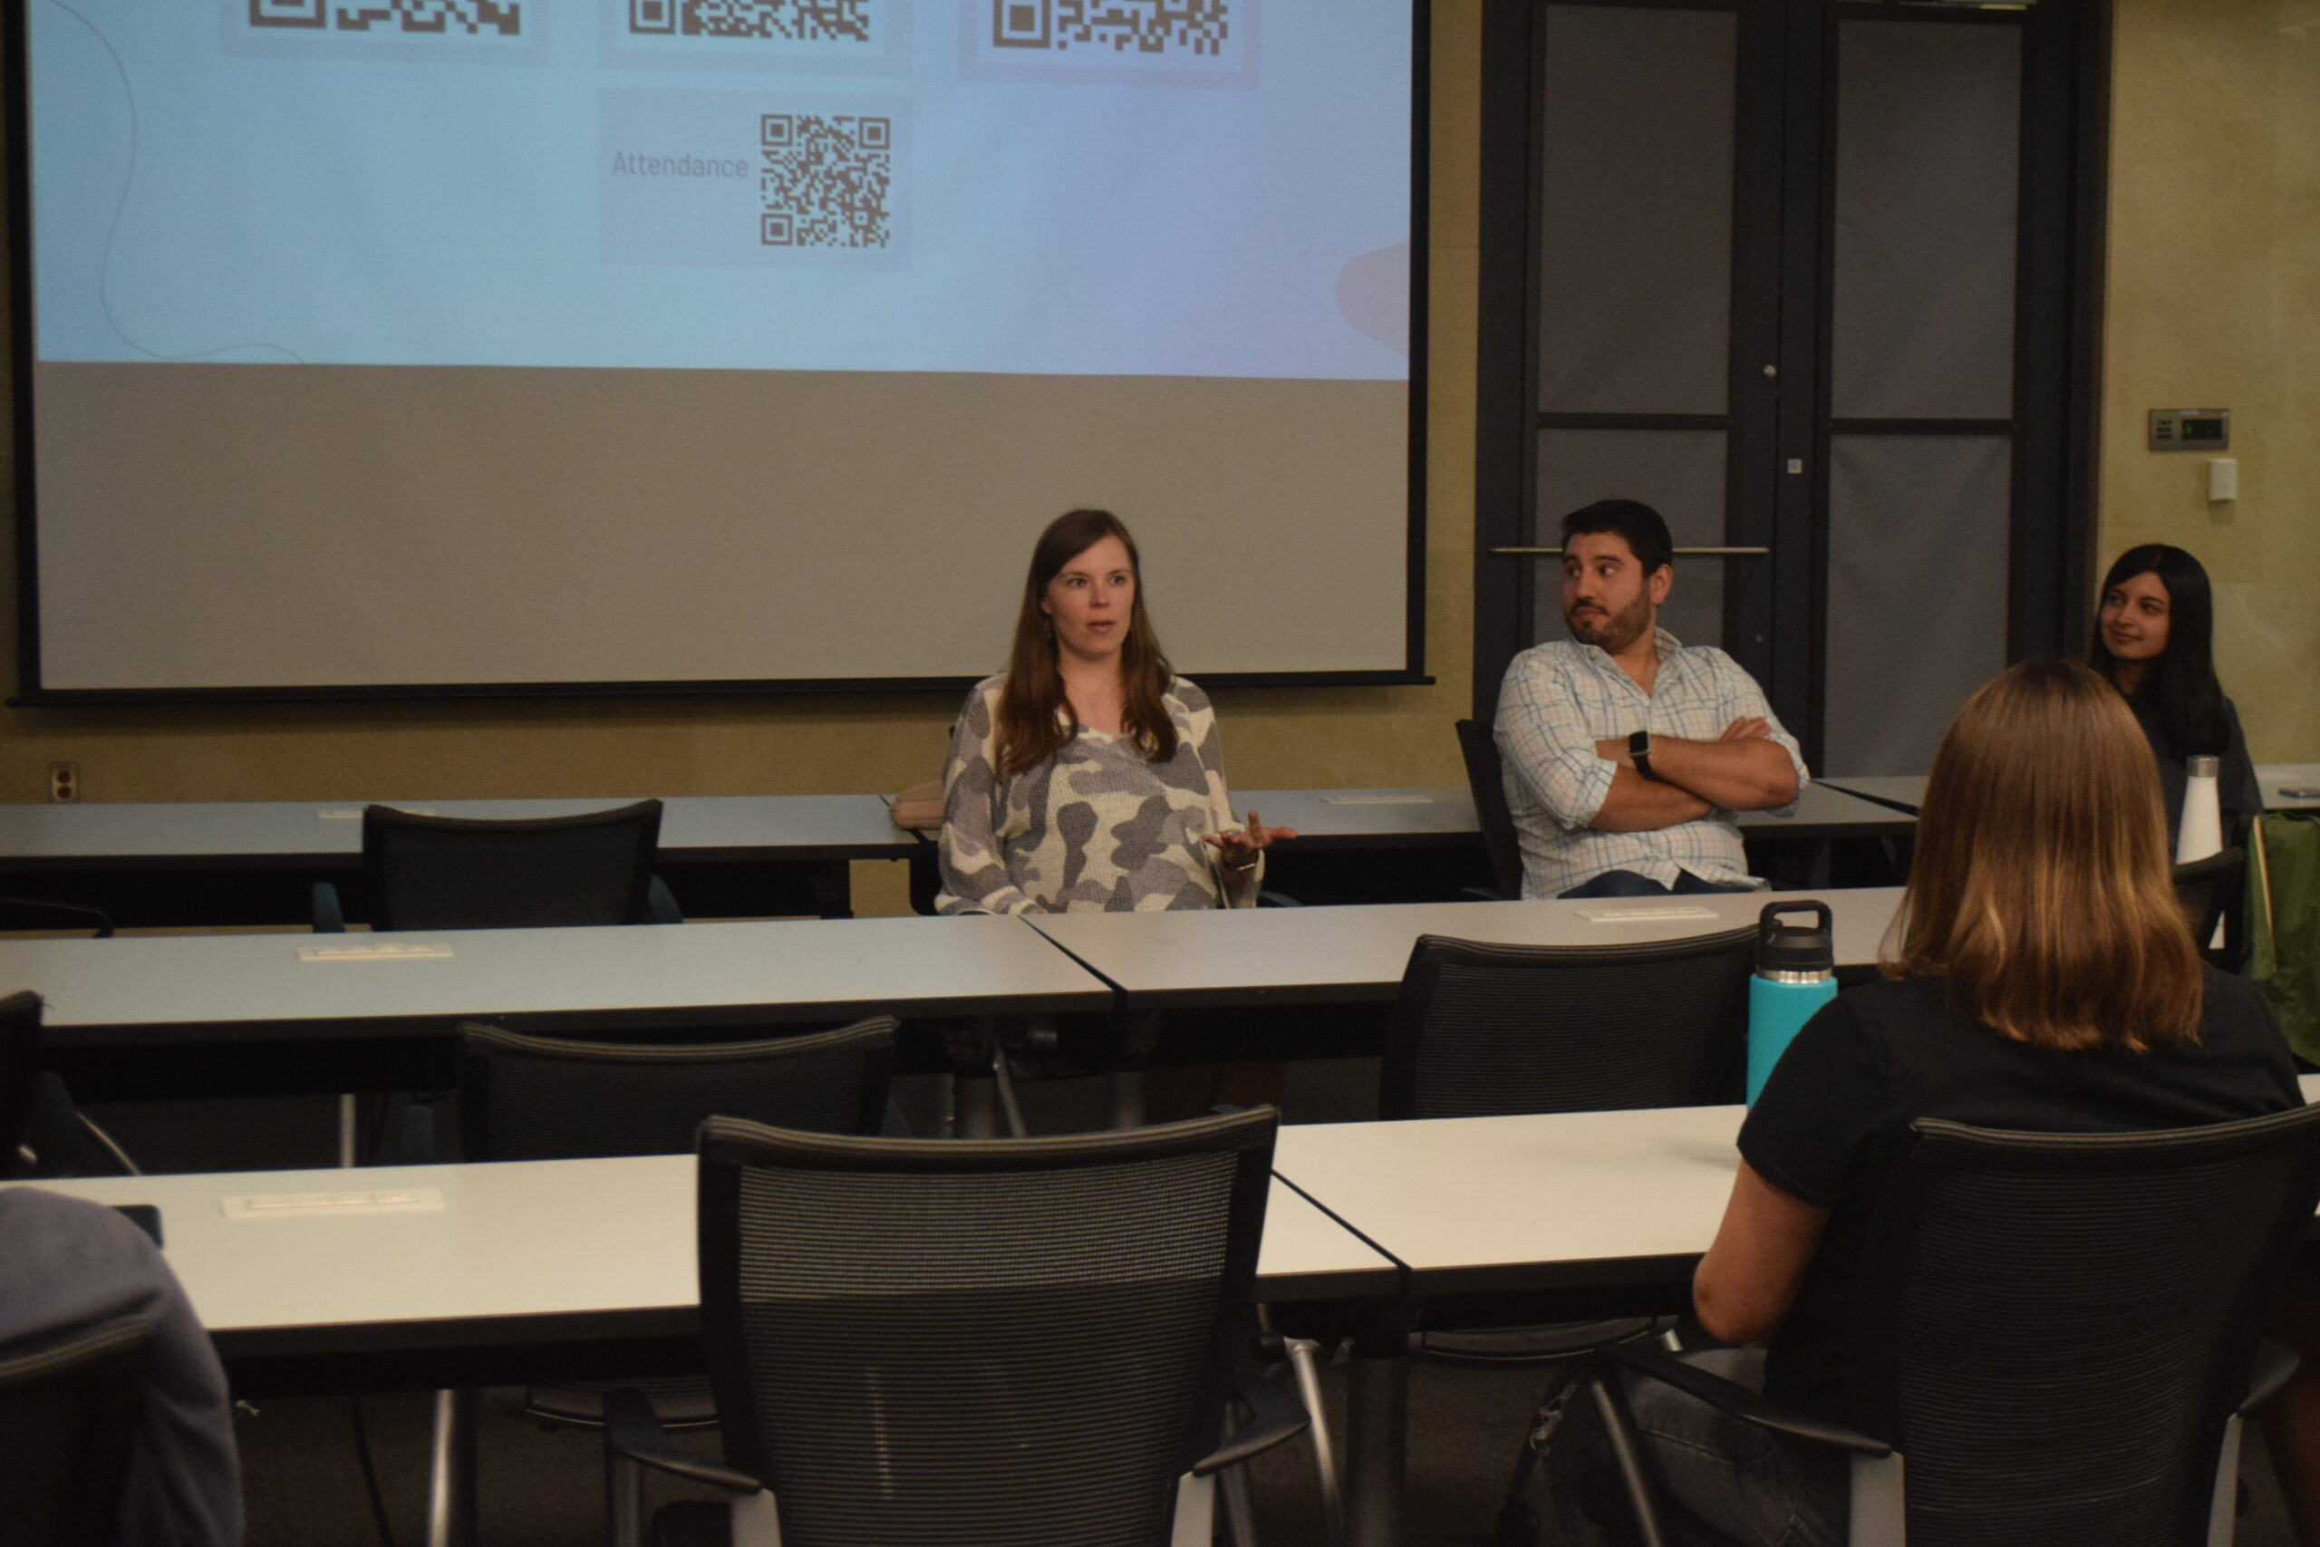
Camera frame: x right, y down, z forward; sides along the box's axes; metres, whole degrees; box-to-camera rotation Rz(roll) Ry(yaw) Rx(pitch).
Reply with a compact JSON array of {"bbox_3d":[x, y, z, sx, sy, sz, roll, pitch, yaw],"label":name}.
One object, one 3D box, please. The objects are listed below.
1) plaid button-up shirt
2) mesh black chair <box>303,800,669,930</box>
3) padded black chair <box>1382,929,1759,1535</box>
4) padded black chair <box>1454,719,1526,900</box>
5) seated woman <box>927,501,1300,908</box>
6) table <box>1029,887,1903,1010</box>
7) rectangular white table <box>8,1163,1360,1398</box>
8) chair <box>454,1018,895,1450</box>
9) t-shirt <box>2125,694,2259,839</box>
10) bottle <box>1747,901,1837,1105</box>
[{"bbox_3d":[0.776,0.010,6.100,0.490,0.500,0.360,-1,7,-12],"label":"plaid button-up shirt"},{"bbox_3d":[-1.054,0.432,6.297,0.610,0.833,0.600,-1,7,-11],"label":"mesh black chair"},{"bbox_3d":[0.437,0.590,4.808,0.610,0.878,0.600,-2,7,-17],"label":"padded black chair"},{"bbox_3d":[0.780,0.403,6.226,0.610,0.937,0.600,-2,7,-18],"label":"padded black chair"},{"bbox_3d":[-0.073,0.249,5.956,0.560,1.290,0.740,-1,7,-15],"label":"seated woman"},{"bbox_3d":[0.738,0.586,5.522,1.781,0.730,0.642,-1,7,-14],"label":"table"},{"bbox_3d":[-0.732,0.790,3.604,1.781,0.730,0.642,-1,7,-15],"label":"rectangular white table"},{"bbox_3d":[-0.550,0.647,4.461,0.610,0.825,0.600,0,6,-7],"label":"chair"},{"bbox_3d":[1.724,0.129,6.620,0.420,0.560,0.270,1,6,8],"label":"t-shirt"},{"bbox_3d":[0.625,0.263,3.820,0.088,0.272,0.088,0,6,0],"label":"bottle"}]

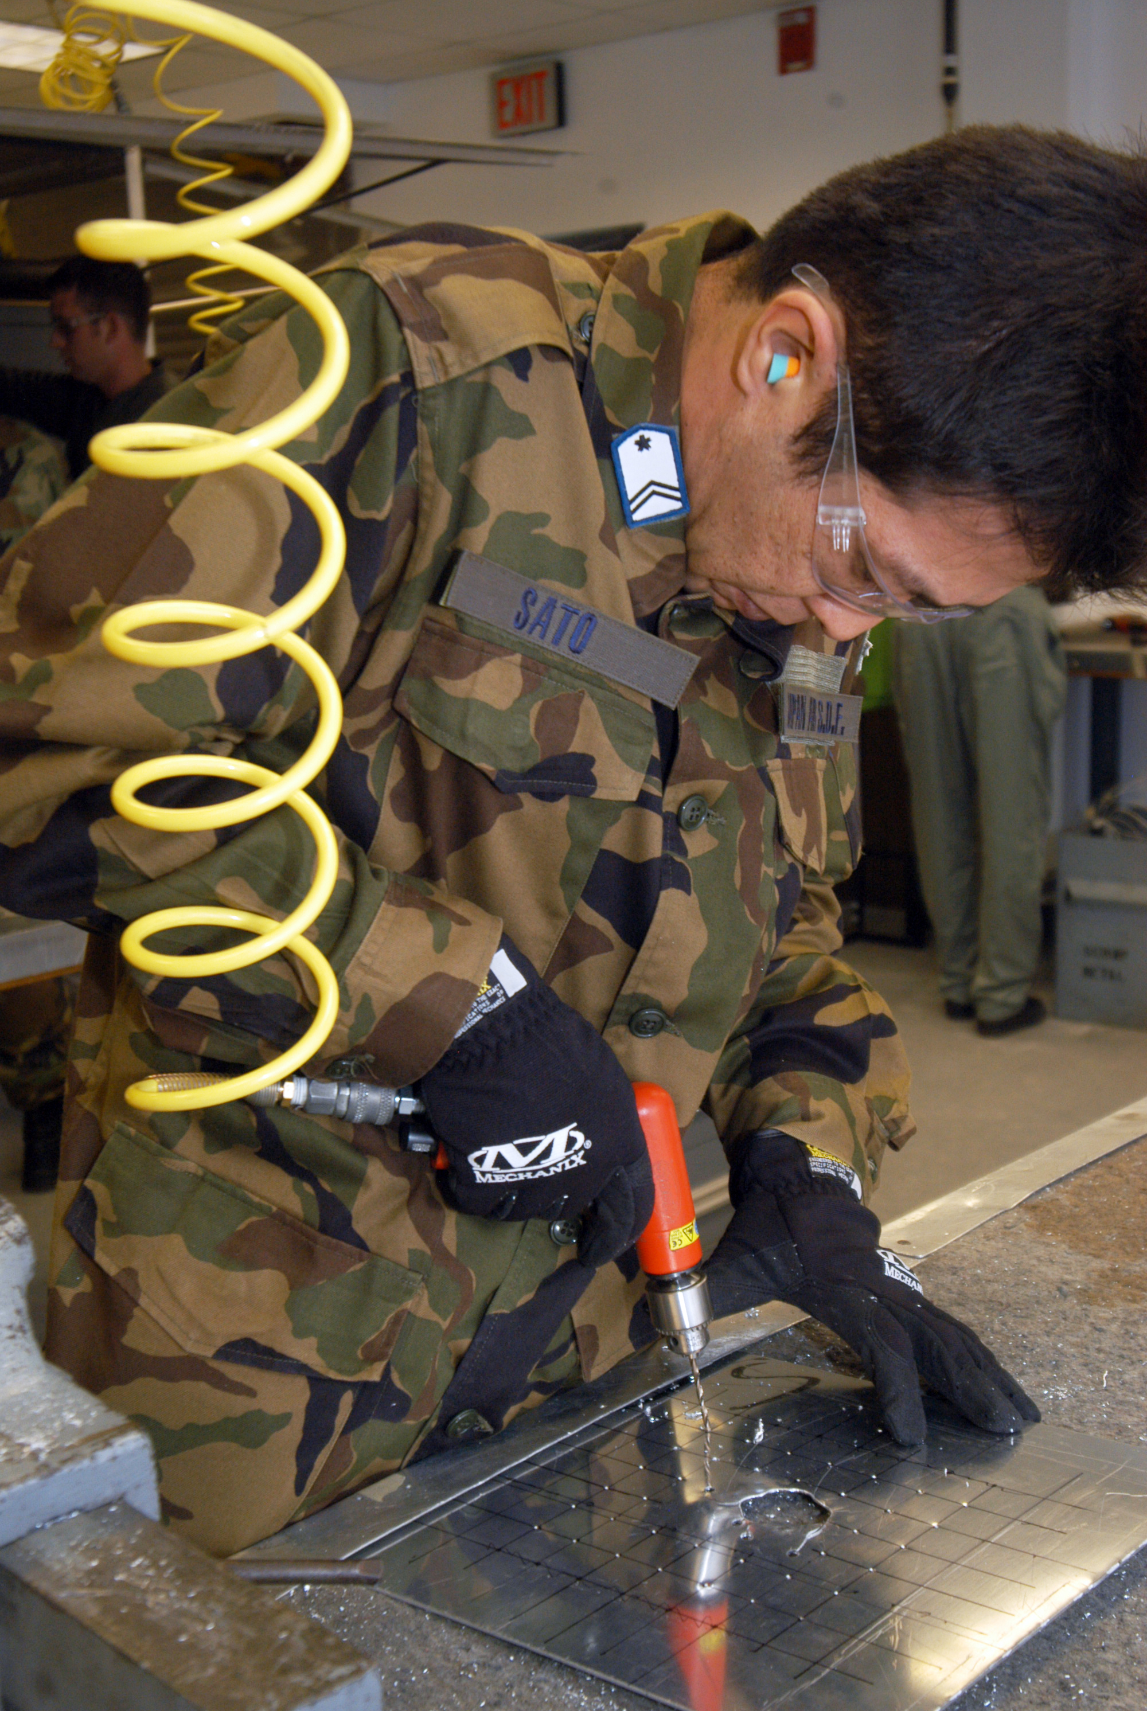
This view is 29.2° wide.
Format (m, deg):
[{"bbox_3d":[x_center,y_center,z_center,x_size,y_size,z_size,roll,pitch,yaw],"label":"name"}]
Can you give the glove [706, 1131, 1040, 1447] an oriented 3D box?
[{"bbox_3d":[0.139,0.223,1.163,0.143,0.080,0.230,-7,38,-28],"label":"glove"}]

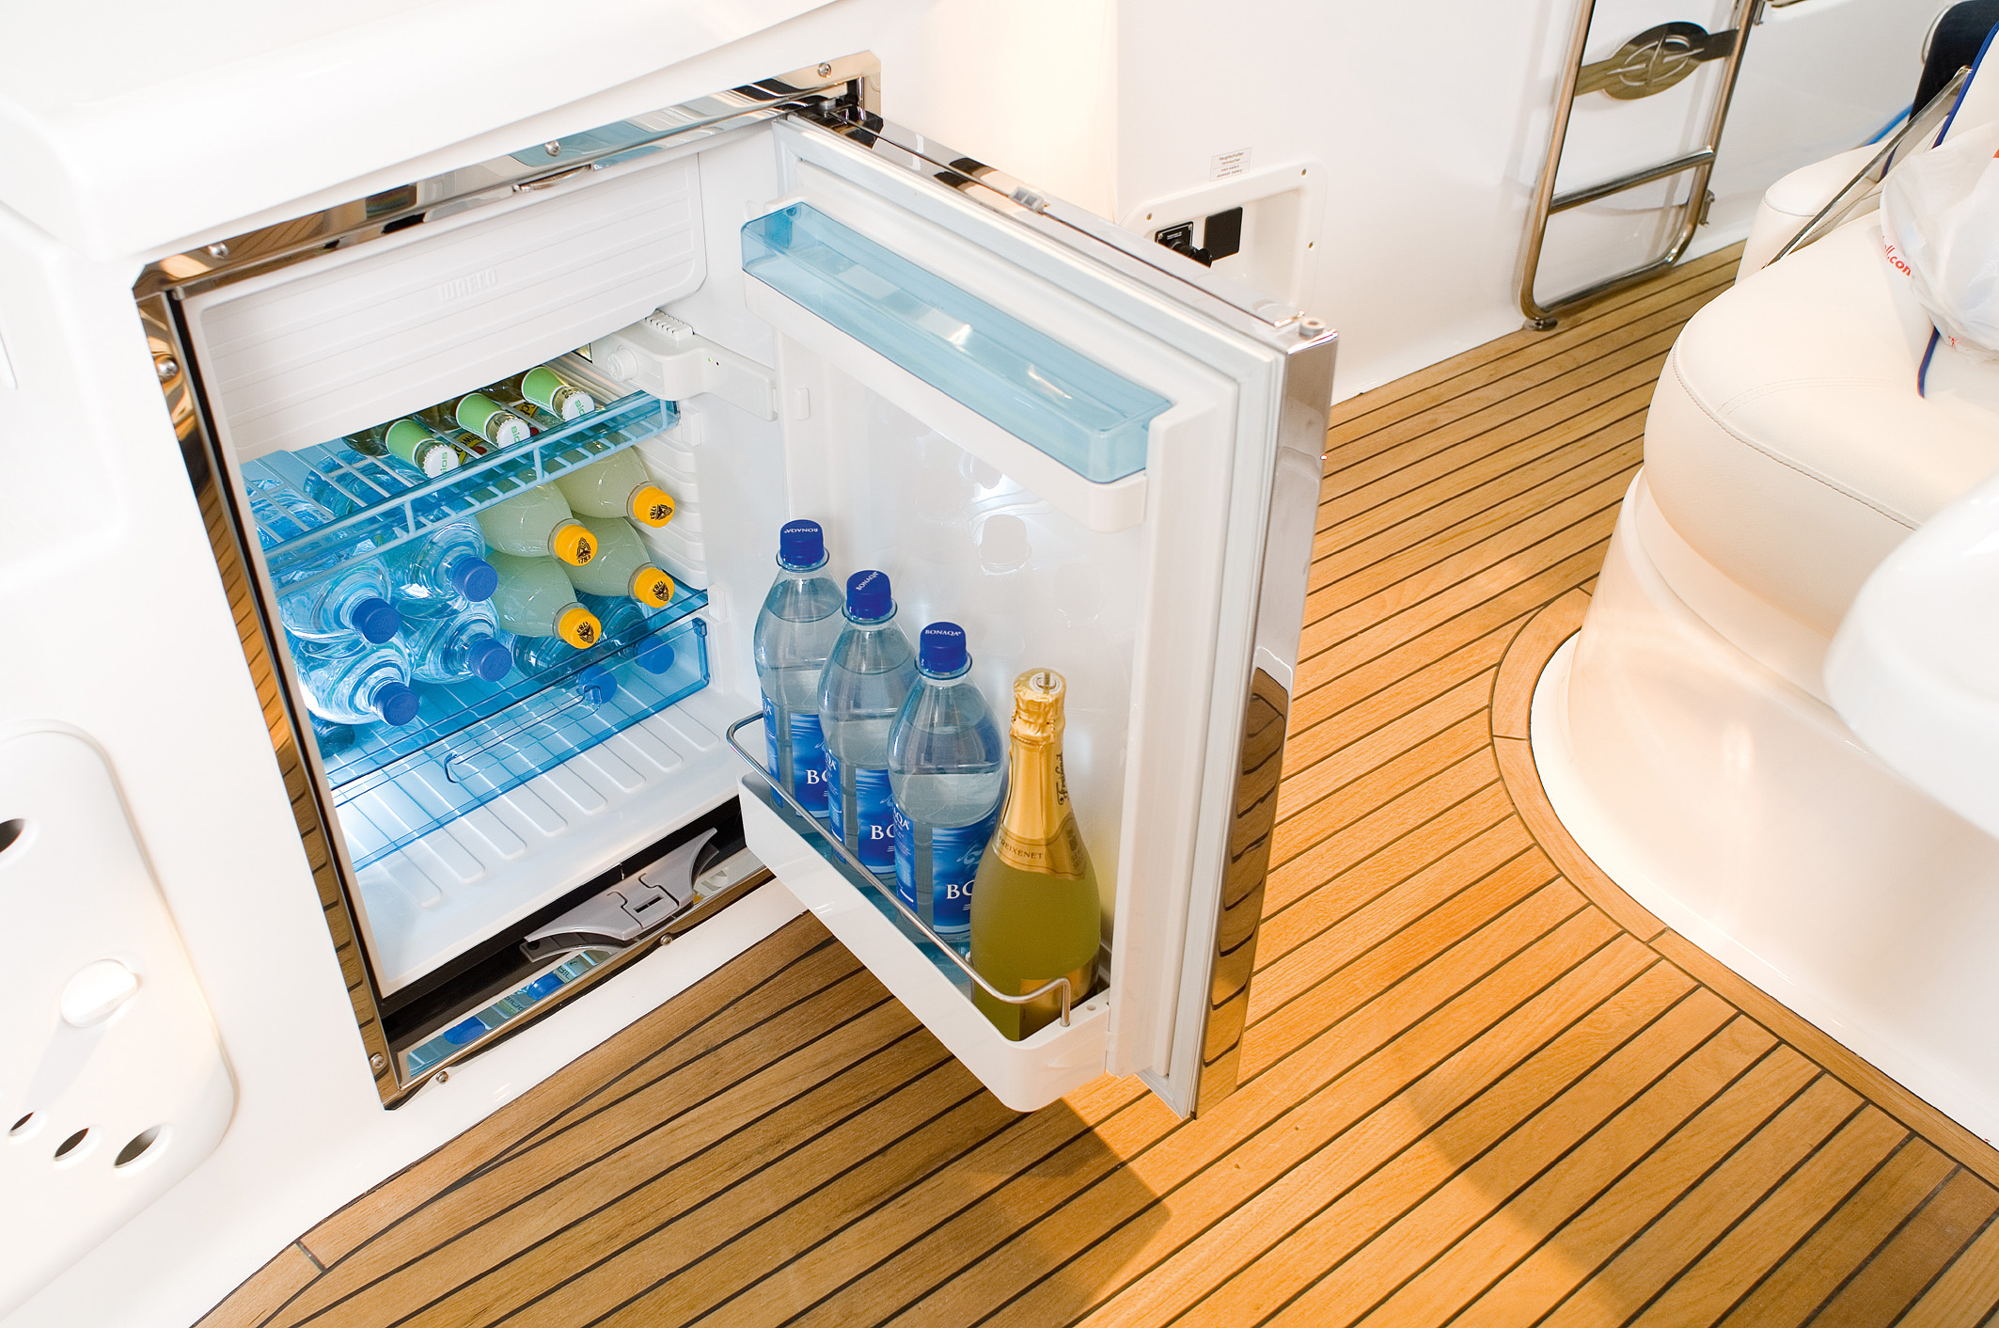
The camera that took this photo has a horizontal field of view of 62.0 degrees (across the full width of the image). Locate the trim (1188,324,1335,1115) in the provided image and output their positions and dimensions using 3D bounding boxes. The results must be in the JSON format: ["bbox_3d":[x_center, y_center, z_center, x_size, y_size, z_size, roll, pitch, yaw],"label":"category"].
[{"bbox_3d":[0.161,0.078,1.076,0.042,0.630,0.015,-25,44,-30],"label":"trim"}]

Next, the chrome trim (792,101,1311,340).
[{"bbox_3d":[0.016,-0.281,1.041,0.042,0.015,0.466,-25,44,-30],"label":"chrome trim"}]

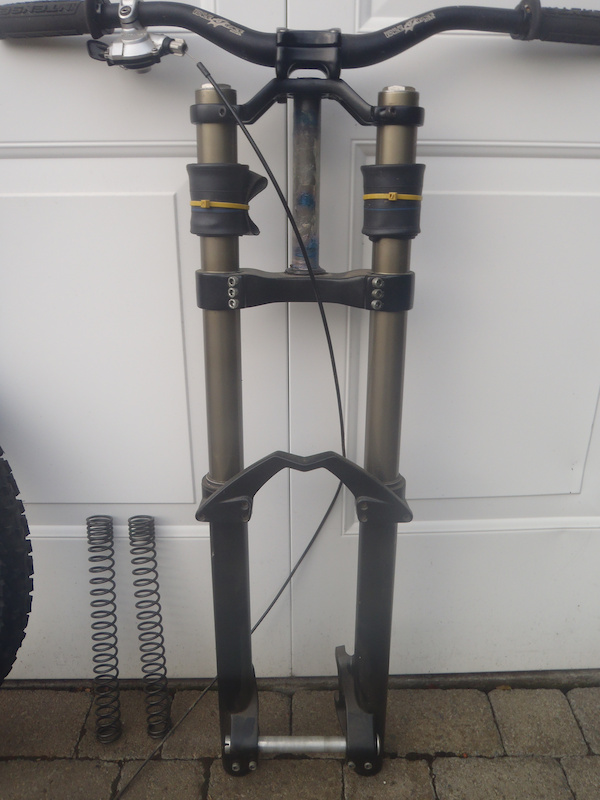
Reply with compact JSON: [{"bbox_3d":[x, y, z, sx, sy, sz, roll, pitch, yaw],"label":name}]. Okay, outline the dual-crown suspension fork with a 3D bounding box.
[{"bbox_3d":[0.004,0.087,0.734,0.228,0.808,0.130,0,17,0],"label":"dual-crown suspension fork"}]

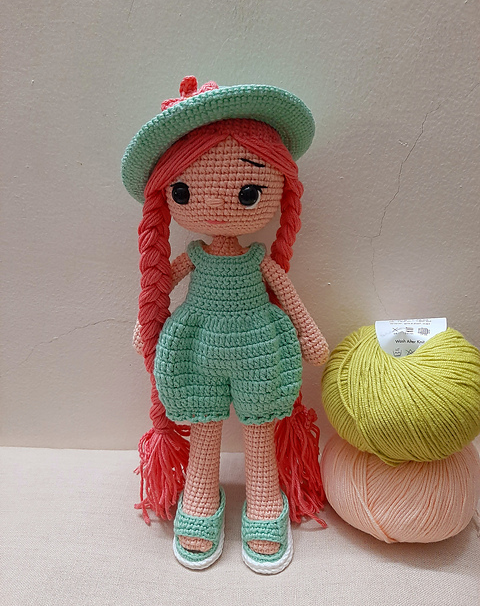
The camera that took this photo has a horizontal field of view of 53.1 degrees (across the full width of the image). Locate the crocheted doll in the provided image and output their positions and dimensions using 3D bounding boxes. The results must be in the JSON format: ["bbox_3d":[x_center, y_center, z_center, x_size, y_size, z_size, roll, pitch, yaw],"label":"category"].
[{"bbox_3d":[-0.008,0.009,0.300,0.122,0.275,0.098,-1,9,5],"label":"crocheted doll"}]

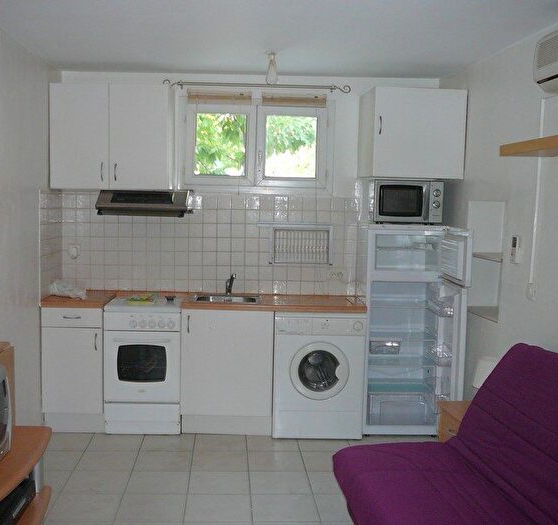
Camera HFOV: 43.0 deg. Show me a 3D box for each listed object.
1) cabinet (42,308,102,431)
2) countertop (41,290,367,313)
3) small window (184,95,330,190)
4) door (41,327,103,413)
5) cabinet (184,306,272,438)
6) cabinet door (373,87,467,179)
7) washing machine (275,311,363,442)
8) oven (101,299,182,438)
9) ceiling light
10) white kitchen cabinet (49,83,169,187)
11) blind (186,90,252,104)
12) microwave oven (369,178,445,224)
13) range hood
[{"bbox_3d":[-1.384,0.702,4.951,0.400,0.835,0.560,1,4,-4],"label":"cabinet"},{"bbox_3d":[-0.490,0.267,4.906,2.112,0.038,0.585,1,6,-4],"label":"countertop"},{"bbox_3d":[-0.157,-0.865,5.123,1.053,0.677,0.070,1,6,-4],"label":"small window"},{"bbox_3d":[-1.341,0.712,4.627,0.392,0.577,0.020,1,6,-4],"label":"door"},{"bbox_3d":[-0.366,0.719,5.024,0.607,0.842,0.560,1,4,-4],"label":"cabinet"},{"bbox_3d":[0.922,-0.844,4.628,0.605,0.580,0.020,1,6,-4],"label":"cabinet door"},{"bbox_3d":[0.247,0.735,4.967,0.603,0.850,0.560,1,4,-4],"label":"washing machine"},{"bbox_3d":[-0.921,0.703,4.943,0.501,0.858,0.540,1,4,-4],"label":"oven"},{"bbox_3d":[-0.043,-1.211,4.436,0.071,0.188,0.070,1,4,-4],"label":"ceiling light"},{"bbox_3d":[-1.150,-0.860,4.962,0.798,0.710,0.340,1,4,-4],"label":"white kitchen cabinet"},{"bbox_3d":[-0.424,-1.188,5.109,0.459,0.095,0.050,1,4,-4],"label":"blind"},{"bbox_3d":[0.860,-0.418,4.902,0.461,0.283,0.350,1,6,-4],"label":"microwave oven"},{"bbox_3d":[-0.906,-0.407,4.850,0.589,0.164,0.508,1,6,-4],"label":"range hood"}]

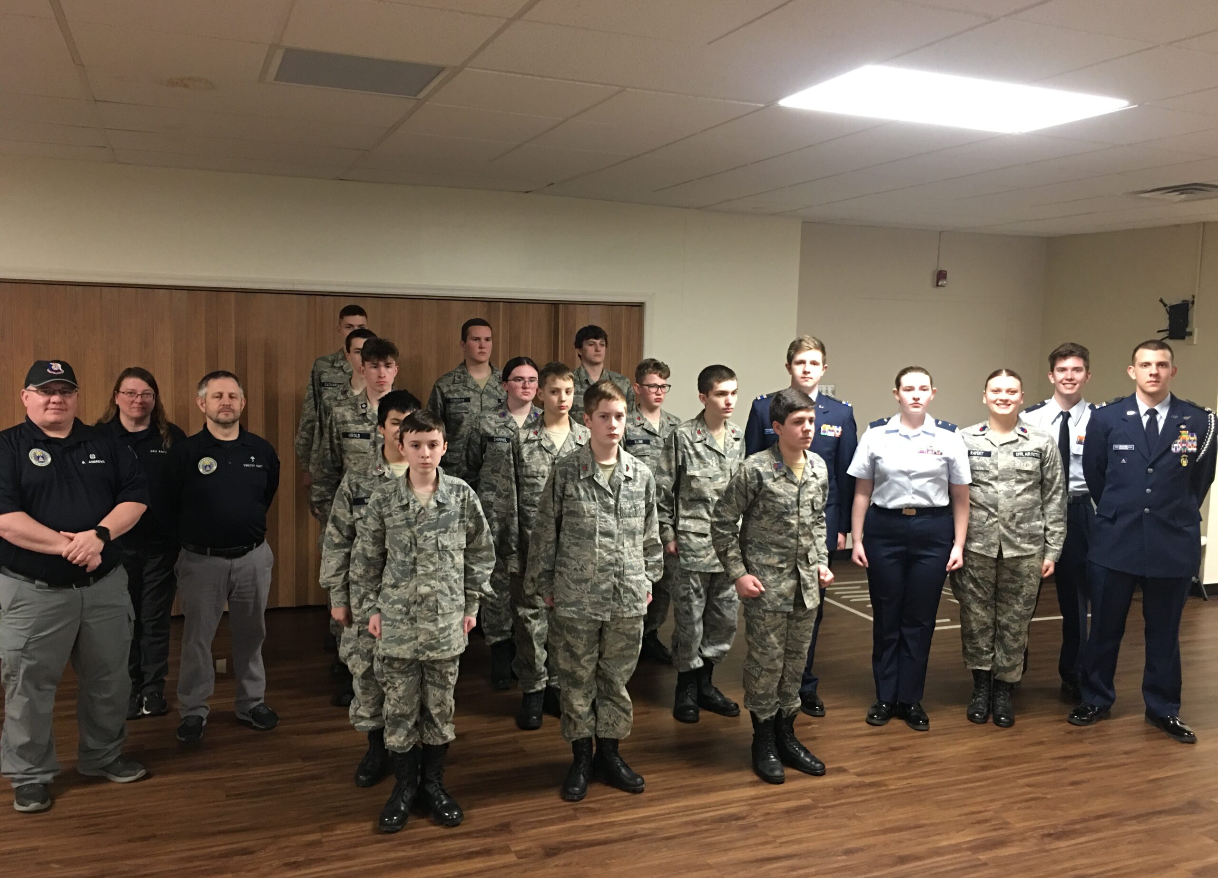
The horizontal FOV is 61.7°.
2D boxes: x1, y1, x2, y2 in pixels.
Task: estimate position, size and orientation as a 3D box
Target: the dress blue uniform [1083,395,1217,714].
[{"bbox_3d":[2.496,0.550,4.739,0.530,1.526,0.340,4,7,28],"label":"dress blue uniform"}]

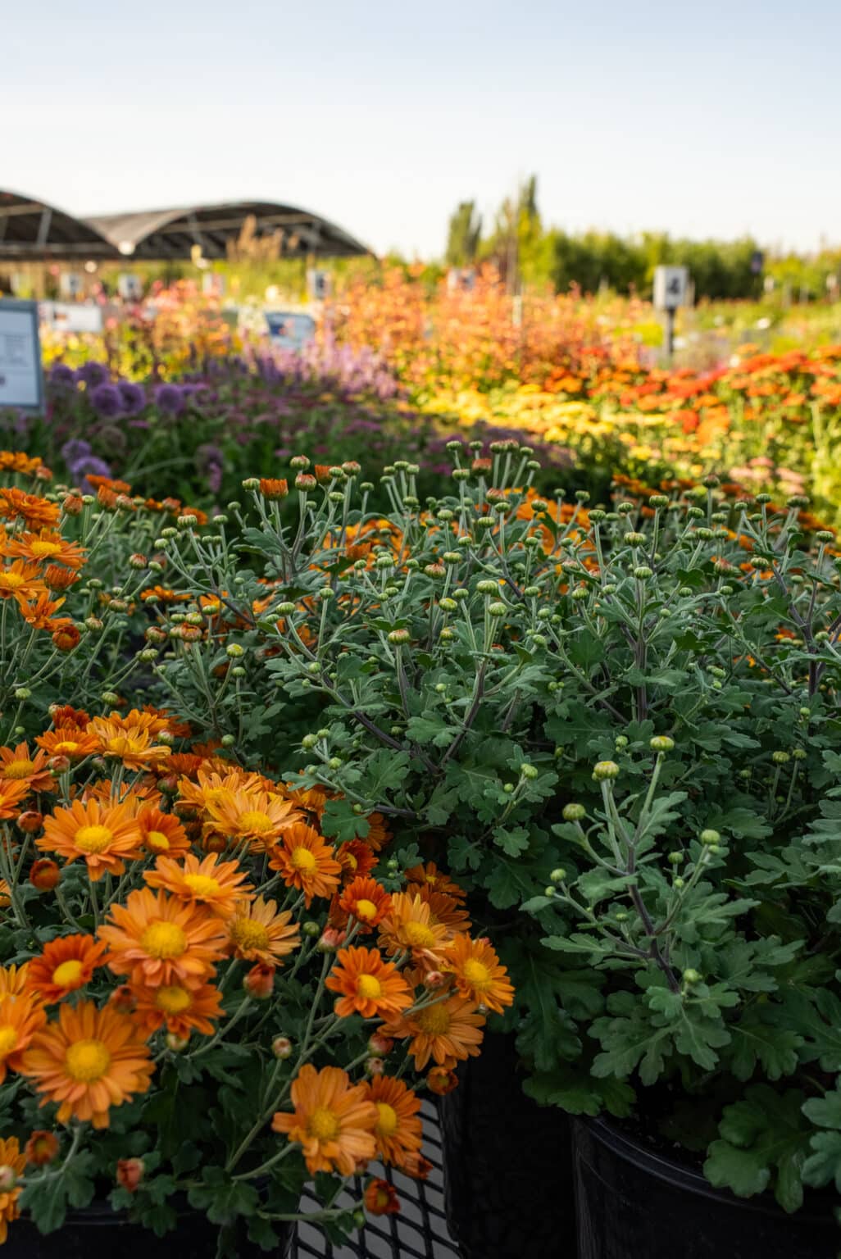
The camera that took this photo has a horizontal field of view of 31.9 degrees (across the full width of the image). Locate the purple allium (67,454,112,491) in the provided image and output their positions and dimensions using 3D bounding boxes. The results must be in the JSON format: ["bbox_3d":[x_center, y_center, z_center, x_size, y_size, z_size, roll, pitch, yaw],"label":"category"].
[{"bbox_3d":[-0.405,-0.190,1.800,0.050,0.048,0.050,0,13,0],"label":"purple allium"}]

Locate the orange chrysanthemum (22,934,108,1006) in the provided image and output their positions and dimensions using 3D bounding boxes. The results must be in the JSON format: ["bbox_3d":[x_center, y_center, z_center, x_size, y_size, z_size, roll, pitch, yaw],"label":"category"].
[{"bbox_3d":[-0.148,0.142,0.615,0.036,0.018,0.036,-9,36,2],"label":"orange chrysanthemum"}]

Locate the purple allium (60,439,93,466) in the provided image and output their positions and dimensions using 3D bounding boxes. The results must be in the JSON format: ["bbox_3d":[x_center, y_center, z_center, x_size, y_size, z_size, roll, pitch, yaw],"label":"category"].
[{"bbox_3d":[-0.550,-0.282,2.350,0.050,0.049,0.050,0,13,0],"label":"purple allium"}]

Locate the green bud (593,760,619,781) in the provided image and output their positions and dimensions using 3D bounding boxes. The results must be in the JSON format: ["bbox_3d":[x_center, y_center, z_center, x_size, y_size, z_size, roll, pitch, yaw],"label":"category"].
[{"bbox_3d":[0.083,0.063,0.655,0.012,0.009,0.012,0,13,0],"label":"green bud"}]

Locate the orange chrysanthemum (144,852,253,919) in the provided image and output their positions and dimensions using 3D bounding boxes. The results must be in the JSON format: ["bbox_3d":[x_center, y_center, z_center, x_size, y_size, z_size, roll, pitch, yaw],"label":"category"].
[{"bbox_3d":[-0.101,0.116,0.670,0.050,0.019,0.050,3,27,-1],"label":"orange chrysanthemum"}]

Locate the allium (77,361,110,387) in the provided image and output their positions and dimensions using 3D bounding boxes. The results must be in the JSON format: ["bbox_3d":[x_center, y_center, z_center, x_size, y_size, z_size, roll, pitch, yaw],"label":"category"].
[{"bbox_3d":[-0.533,-0.414,2.400,0.050,0.048,0.050,0,13,0],"label":"allium"}]

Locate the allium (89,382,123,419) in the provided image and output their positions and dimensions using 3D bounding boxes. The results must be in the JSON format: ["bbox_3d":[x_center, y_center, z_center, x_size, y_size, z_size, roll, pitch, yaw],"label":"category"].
[{"bbox_3d":[-0.525,-0.382,2.450,0.055,0.055,0.055,0,13,0],"label":"allium"}]

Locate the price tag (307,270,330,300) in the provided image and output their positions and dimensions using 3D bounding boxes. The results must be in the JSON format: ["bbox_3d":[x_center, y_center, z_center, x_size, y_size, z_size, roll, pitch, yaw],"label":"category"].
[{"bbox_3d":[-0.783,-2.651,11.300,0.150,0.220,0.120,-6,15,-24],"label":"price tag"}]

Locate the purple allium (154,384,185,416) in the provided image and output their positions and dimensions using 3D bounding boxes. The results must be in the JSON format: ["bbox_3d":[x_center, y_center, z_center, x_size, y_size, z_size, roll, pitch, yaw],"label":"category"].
[{"bbox_3d":[-0.401,-0.367,2.350,0.048,0.046,0.048,0,13,0],"label":"purple allium"}]

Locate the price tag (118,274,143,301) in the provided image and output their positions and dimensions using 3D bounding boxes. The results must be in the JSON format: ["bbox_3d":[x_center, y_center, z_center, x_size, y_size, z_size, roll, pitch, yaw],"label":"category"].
[{"bbox_3d":[-2.365,-2.791,12.000,0.180,0.210,0.080,-4,14,-17],"label":"price tag"}]

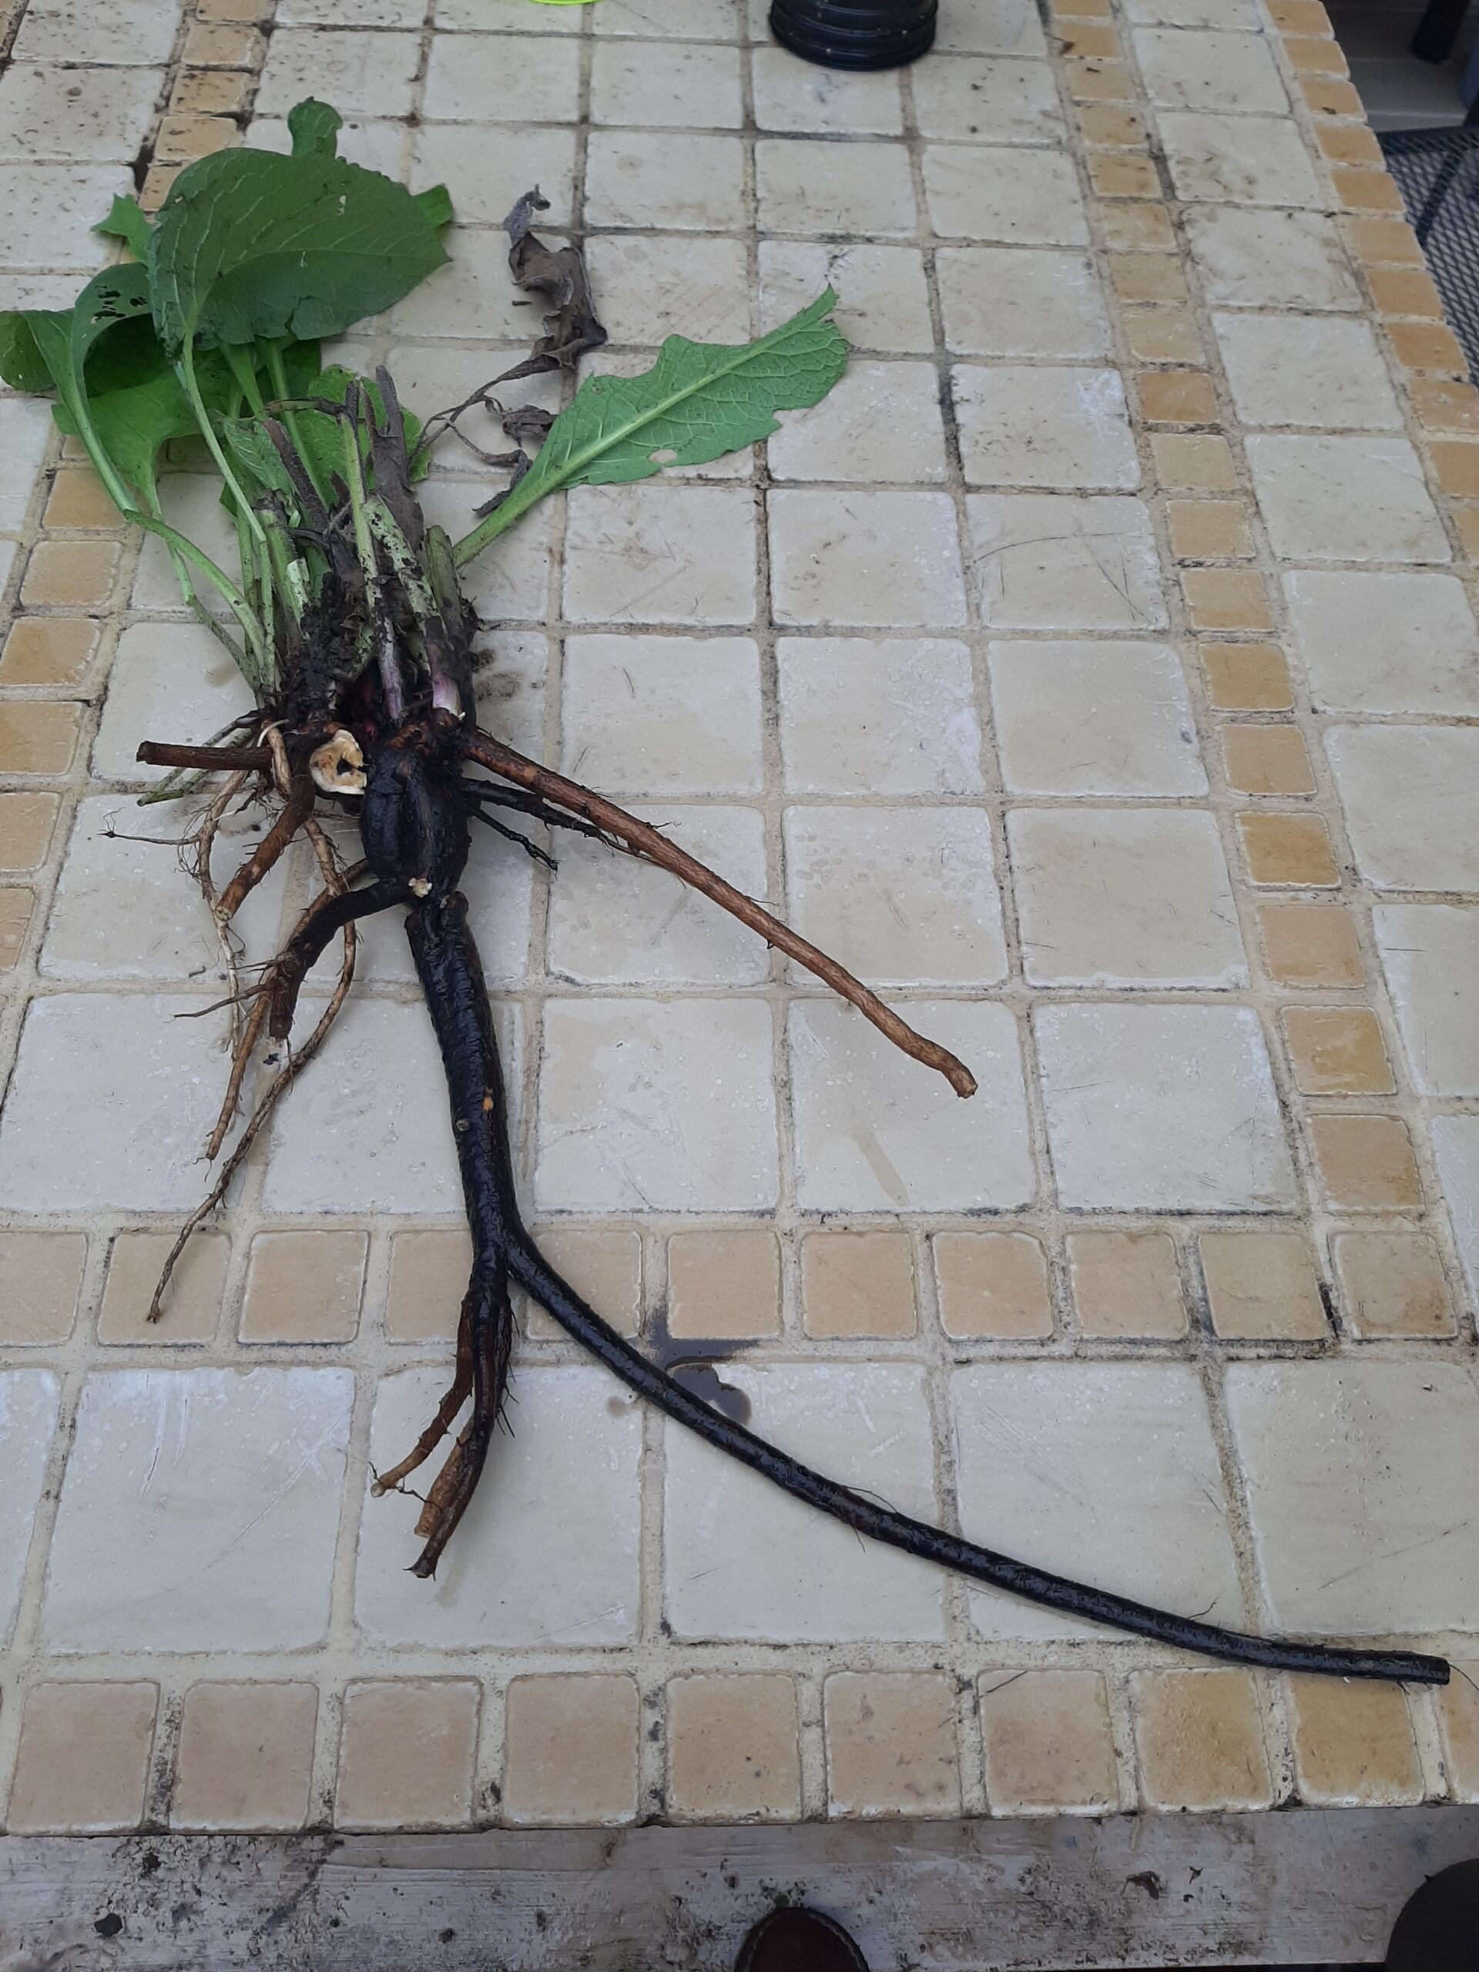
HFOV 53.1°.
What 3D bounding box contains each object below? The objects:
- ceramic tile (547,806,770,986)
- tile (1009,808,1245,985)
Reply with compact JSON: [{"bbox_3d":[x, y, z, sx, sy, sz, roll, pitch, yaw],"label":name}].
[{"bbox_3d":[-0.038,-0.041,0.694,0.101,0.010,0.099,0,61,-3],"label":"ceramic tile"},{"bbox_3d":[0.182,-0.041,0.705,0.102,0.010,0.099,1,61,-3],"label":"tile"}]

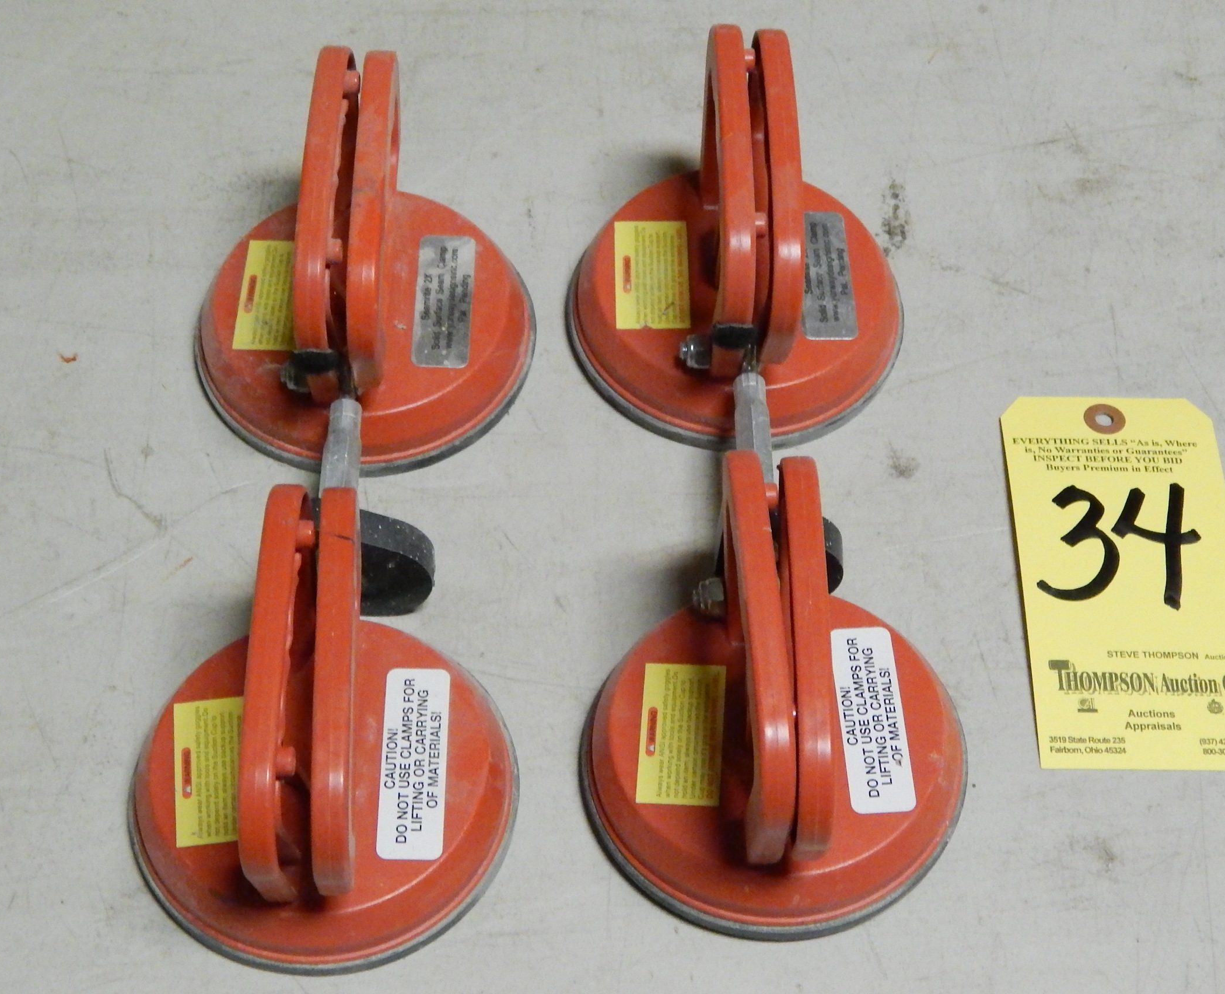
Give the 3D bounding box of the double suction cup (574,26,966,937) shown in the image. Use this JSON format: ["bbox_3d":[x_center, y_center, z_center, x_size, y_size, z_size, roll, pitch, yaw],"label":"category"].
[{"bbox_3d":[0.049,-0.019,0.763,0.123,0.102,0.308,-1,56,-2],"label":"double suction cup"}]

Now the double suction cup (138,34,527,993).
[{"bbox_3d":[-0.089,-0.010,0.754,0.123,0.102,0.307,1,56,-1],"label":"double suction cup"}]

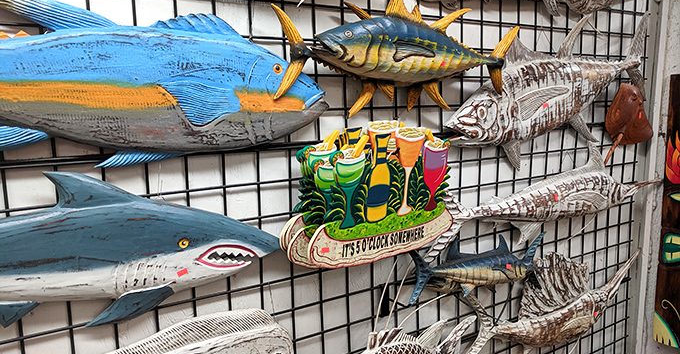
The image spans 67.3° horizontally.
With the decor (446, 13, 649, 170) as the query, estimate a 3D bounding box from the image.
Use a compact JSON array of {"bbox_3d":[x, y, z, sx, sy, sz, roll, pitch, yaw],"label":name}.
[{"bbox_3d":[0.678,-0.263,1.541,0.987,0.402,0.120,-20,17,-29],"label":"decor"}]

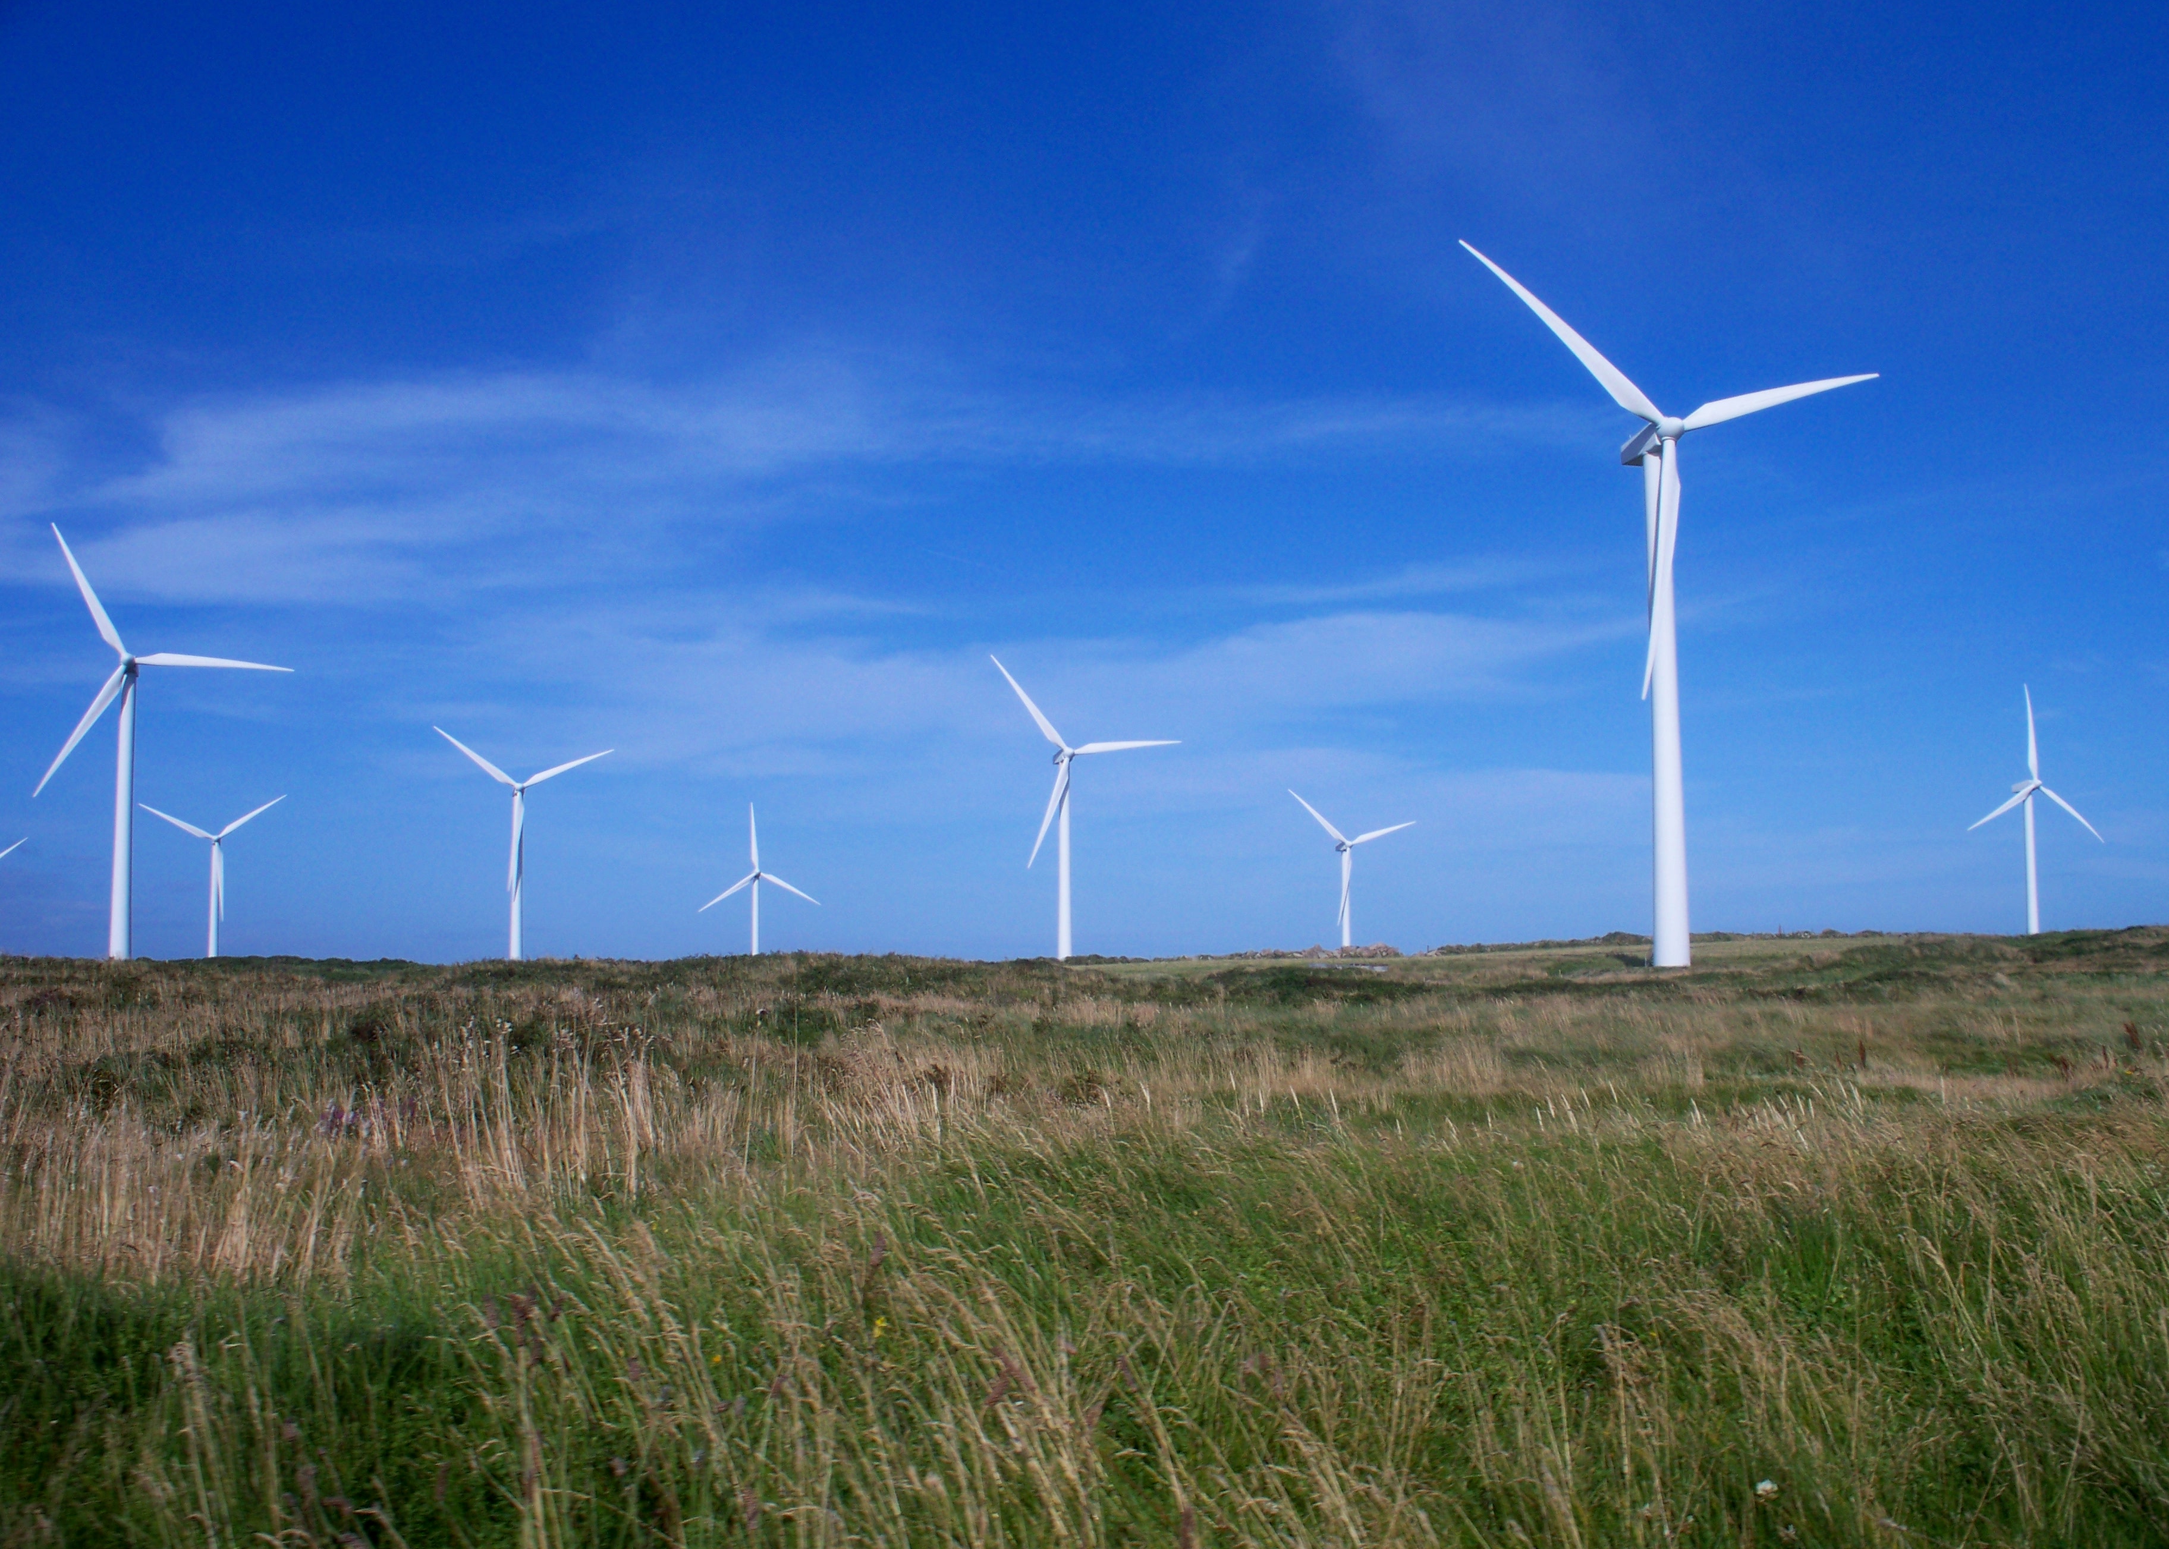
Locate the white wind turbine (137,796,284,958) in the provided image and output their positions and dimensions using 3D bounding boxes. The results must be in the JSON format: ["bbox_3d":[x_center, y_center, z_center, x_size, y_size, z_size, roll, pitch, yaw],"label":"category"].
[{"bbox_3d":[-278.140,36.390,698.650,44.840,60.050,9.920,2,-5,-26],"label":"white wind turbine"}]

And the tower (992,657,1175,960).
[{"bbox_3d":[0.690,9.460,456.400,41.590,67.300,9.700,1,-5,-21],"label":"tower"}]

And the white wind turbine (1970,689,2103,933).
[{"bbox_3d":[234.130,13.400,545.070,44.890,72.600,9.700,2,-5,-23],"label":"white wind turbine"}]

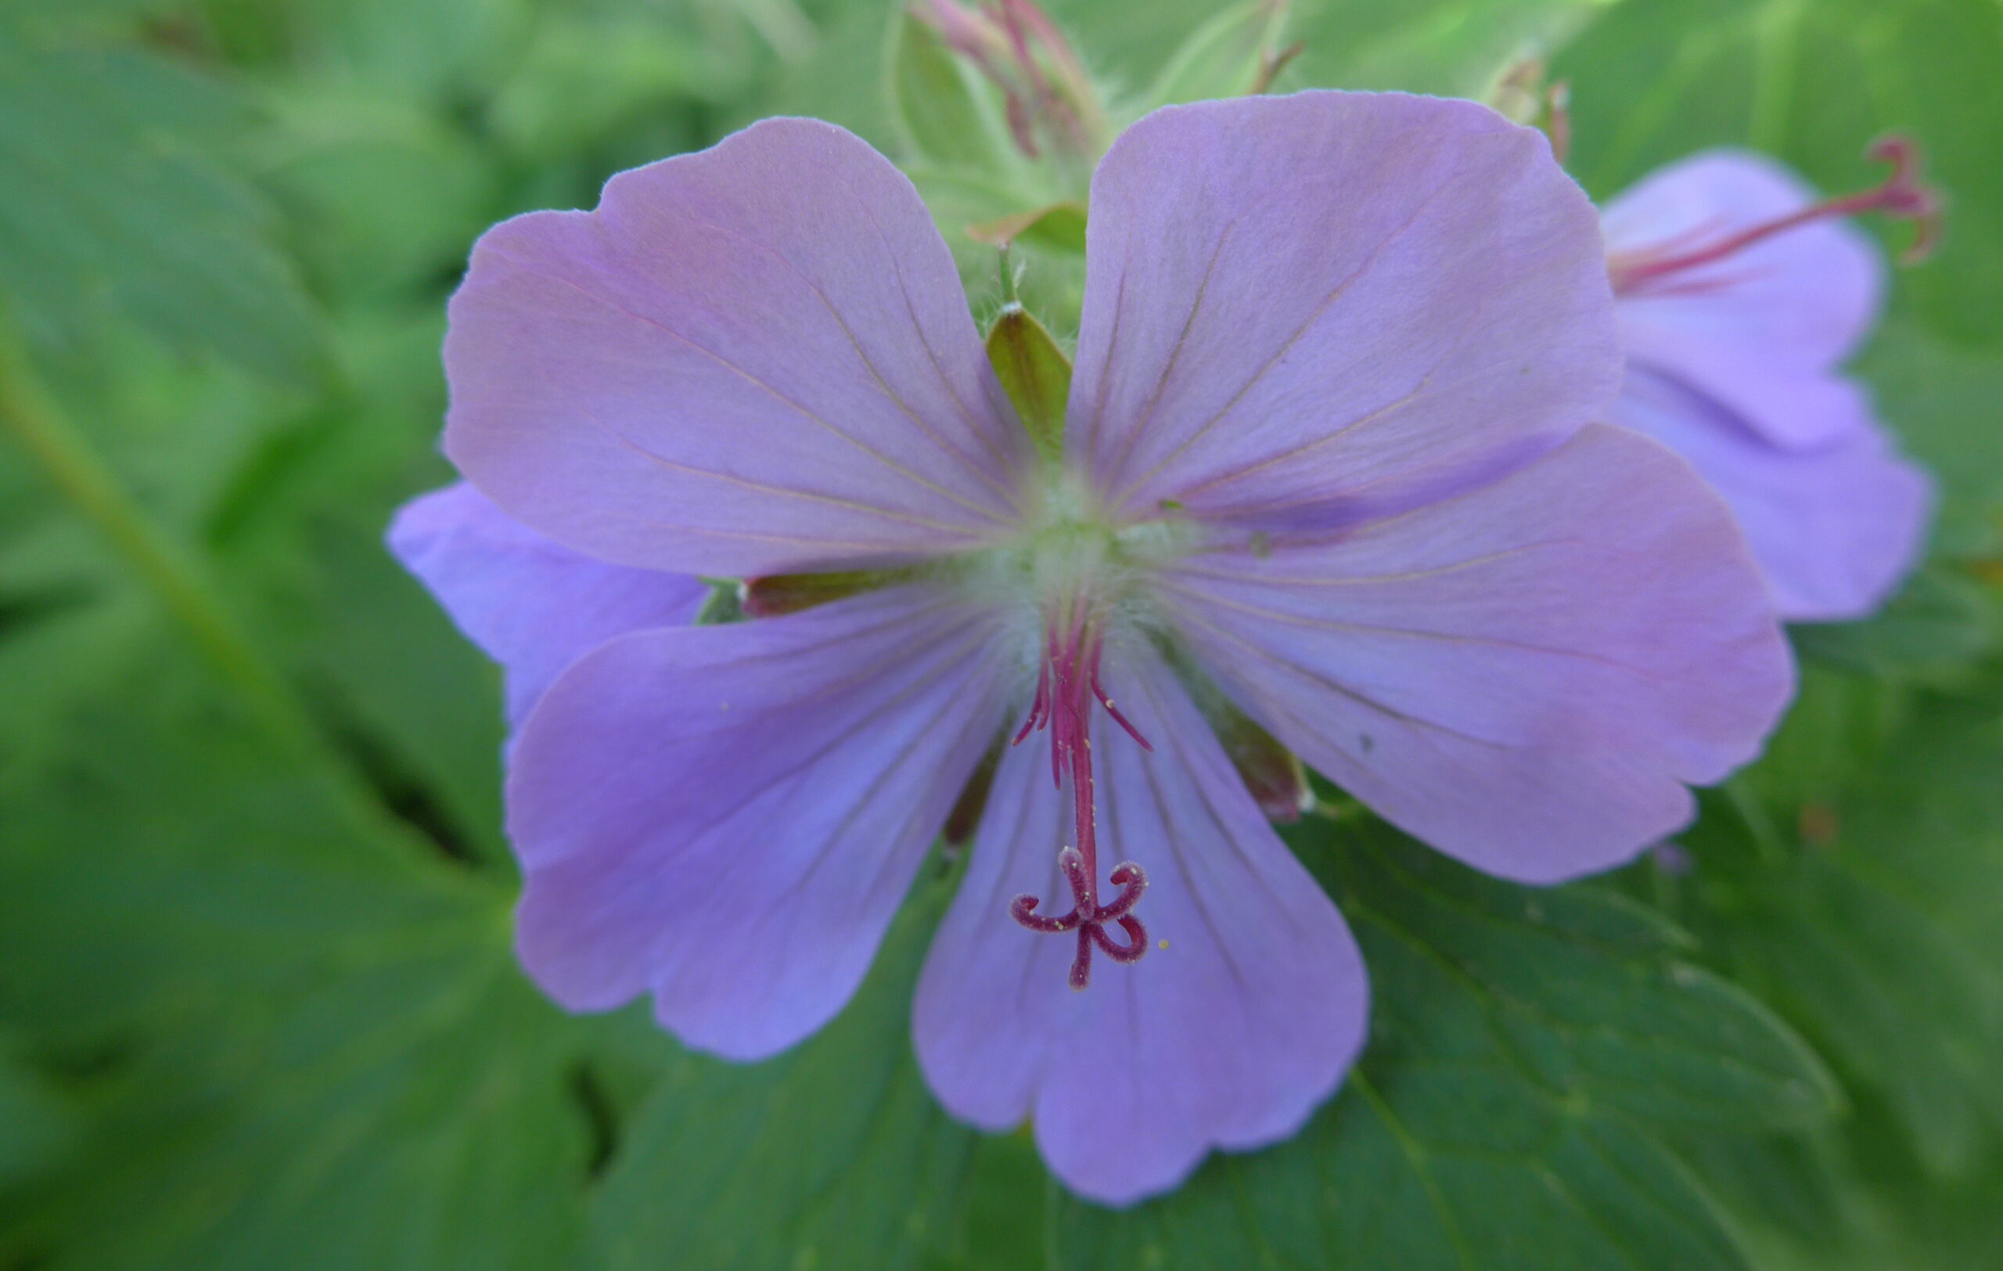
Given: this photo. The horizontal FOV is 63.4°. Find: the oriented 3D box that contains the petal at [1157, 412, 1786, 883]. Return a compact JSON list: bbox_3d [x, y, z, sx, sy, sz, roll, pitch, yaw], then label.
[{"bbox_3d":[0.015,0.000,0.055,0.021,0.016,0.006,17,20,16],"label":"petal"}]

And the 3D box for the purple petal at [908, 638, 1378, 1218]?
[{"bbox_3d":[0.005,0.010,0.057,0.016,0.020,0.005,-4,-3,0],"label":"purple petal"}]

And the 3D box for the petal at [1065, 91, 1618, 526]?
[{"bbox_3d":[0.010,-0.010,0.054,0.018,0.020,0.005,42,27,-15],"label":"petal"}]

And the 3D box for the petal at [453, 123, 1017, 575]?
[{"bbox_3d":[-0.007,-0.008,0.054,0.021,0.017,0.005,25,18,-24],"label":"petal"}]

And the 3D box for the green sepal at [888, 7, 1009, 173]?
[{"bbox_3d":[-0.002,-0.024,0.073,0.005,0.009,0.003,-34,7,-17],"label":"green sepal"}]

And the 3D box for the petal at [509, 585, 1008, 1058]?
[{"bbox_3d":[-0.007,0.005,0.055,0.020,0.015,0.006,-46,13,-13],"label":"petal"}]

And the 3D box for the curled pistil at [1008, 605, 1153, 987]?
[{"bbox_3d":[0.003,0.004,0.050,0.004,0.004,0.015,-1,40,-1],"label":"curled pistil"}]

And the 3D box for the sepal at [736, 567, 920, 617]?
[{"bbox_3d":[-0.005,-0.002,0.059,0.010,0.004,0.002,-4,18,-3],"label":"sepal"}]

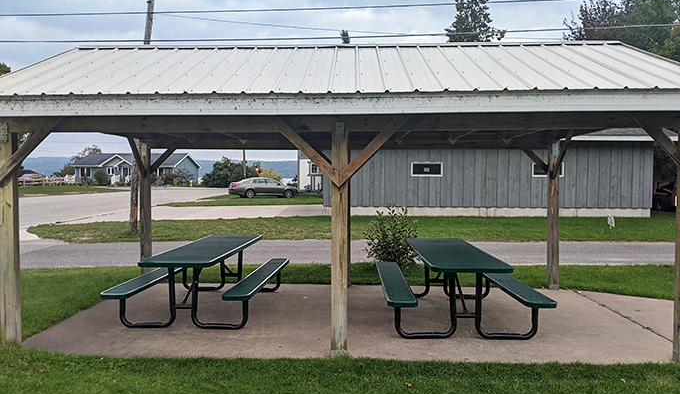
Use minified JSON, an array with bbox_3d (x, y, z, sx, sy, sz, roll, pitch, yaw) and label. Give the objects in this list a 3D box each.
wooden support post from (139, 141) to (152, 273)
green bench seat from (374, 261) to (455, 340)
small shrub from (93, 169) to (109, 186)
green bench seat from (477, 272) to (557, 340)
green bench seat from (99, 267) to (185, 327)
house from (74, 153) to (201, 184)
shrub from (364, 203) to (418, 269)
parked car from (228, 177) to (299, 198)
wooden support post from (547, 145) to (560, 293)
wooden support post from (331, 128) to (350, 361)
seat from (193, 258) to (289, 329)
[{"bbox_3d":[-2.990,0.256,8.138,0.140,2.157,0.140,0,2,2],"label":"wooden support post"},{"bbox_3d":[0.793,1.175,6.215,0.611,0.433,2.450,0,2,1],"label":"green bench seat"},{"bbox_3d":[-39.428,-3.151,87.500,2.200,2.650,2.200,0,2,13],"label":"small shrub"},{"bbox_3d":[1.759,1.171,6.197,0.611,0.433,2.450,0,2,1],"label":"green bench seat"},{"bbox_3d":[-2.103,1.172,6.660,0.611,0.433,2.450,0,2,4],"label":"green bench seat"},{"bbox_3d":[-35.047,-4.819,91.611,19.500,5.300,8.200,0,2,13],"label":"house"},{"bbox_3d":[0.875,0.686,9.100,0.900,1.150,0.900,0,2,2],"label":"shrub"},{"bbox_3d":[-5.625,-0.693,39.100,5.010,1.480,1.850,-1,2,-24],"label":"parked car"},{"bbox_3d":[3.167,0.287,7.852,0.140,2.177,0.140,0,2,2],"label":"wooden support post"},{"bbox_3d":[0.002,0.391,4.816,0.140,2.137,0.140,0,2,2],"label":"wooden support post"},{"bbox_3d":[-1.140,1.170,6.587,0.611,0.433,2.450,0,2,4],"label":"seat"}]

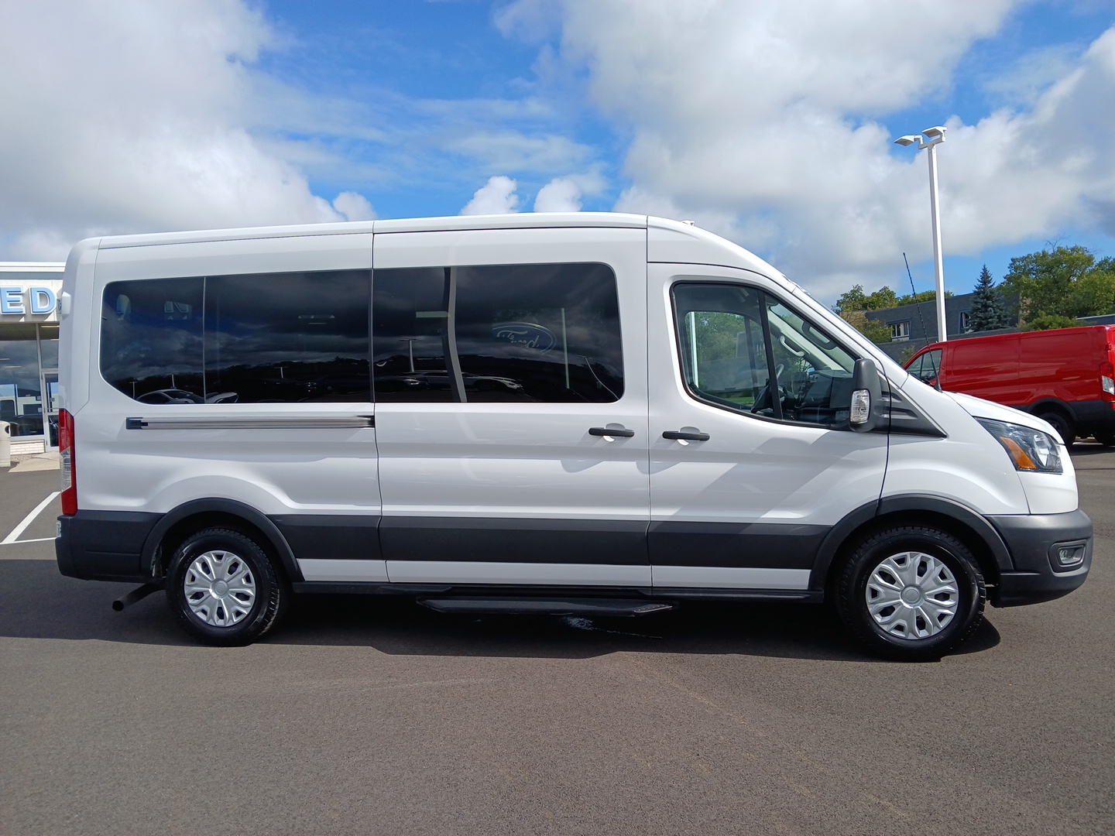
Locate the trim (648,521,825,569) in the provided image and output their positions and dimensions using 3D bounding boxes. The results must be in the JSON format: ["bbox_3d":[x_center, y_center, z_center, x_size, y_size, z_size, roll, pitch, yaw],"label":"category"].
[{"bbox_3d":[0.904,0.645,4.256,0.875,0.236,0.050,0,2,9],"label":"trim"}]

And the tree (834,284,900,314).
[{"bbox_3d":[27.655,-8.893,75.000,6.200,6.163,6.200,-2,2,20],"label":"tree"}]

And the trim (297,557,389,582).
[{"bbox_3d":[-1.175,0.835,4.602,0.525,0.132,0.030,0,2,9],"label":"trim"}]

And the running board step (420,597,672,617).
[{"bbox_3d":[-0.088,1.007,4.488,1.410,0.055,0.225,0,2,9],"label":"running board step"}]

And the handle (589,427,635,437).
[{"bbox_3d":[0.279,0.072,4.318,0.238,0.044,0.055,0,2,9],"label":"handle"}]

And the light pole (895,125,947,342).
[{"bbox_3d":[9.096,-3.332,20.600,1.000,7.550,1.200,-4,1,-45],"label":"light pole"}]

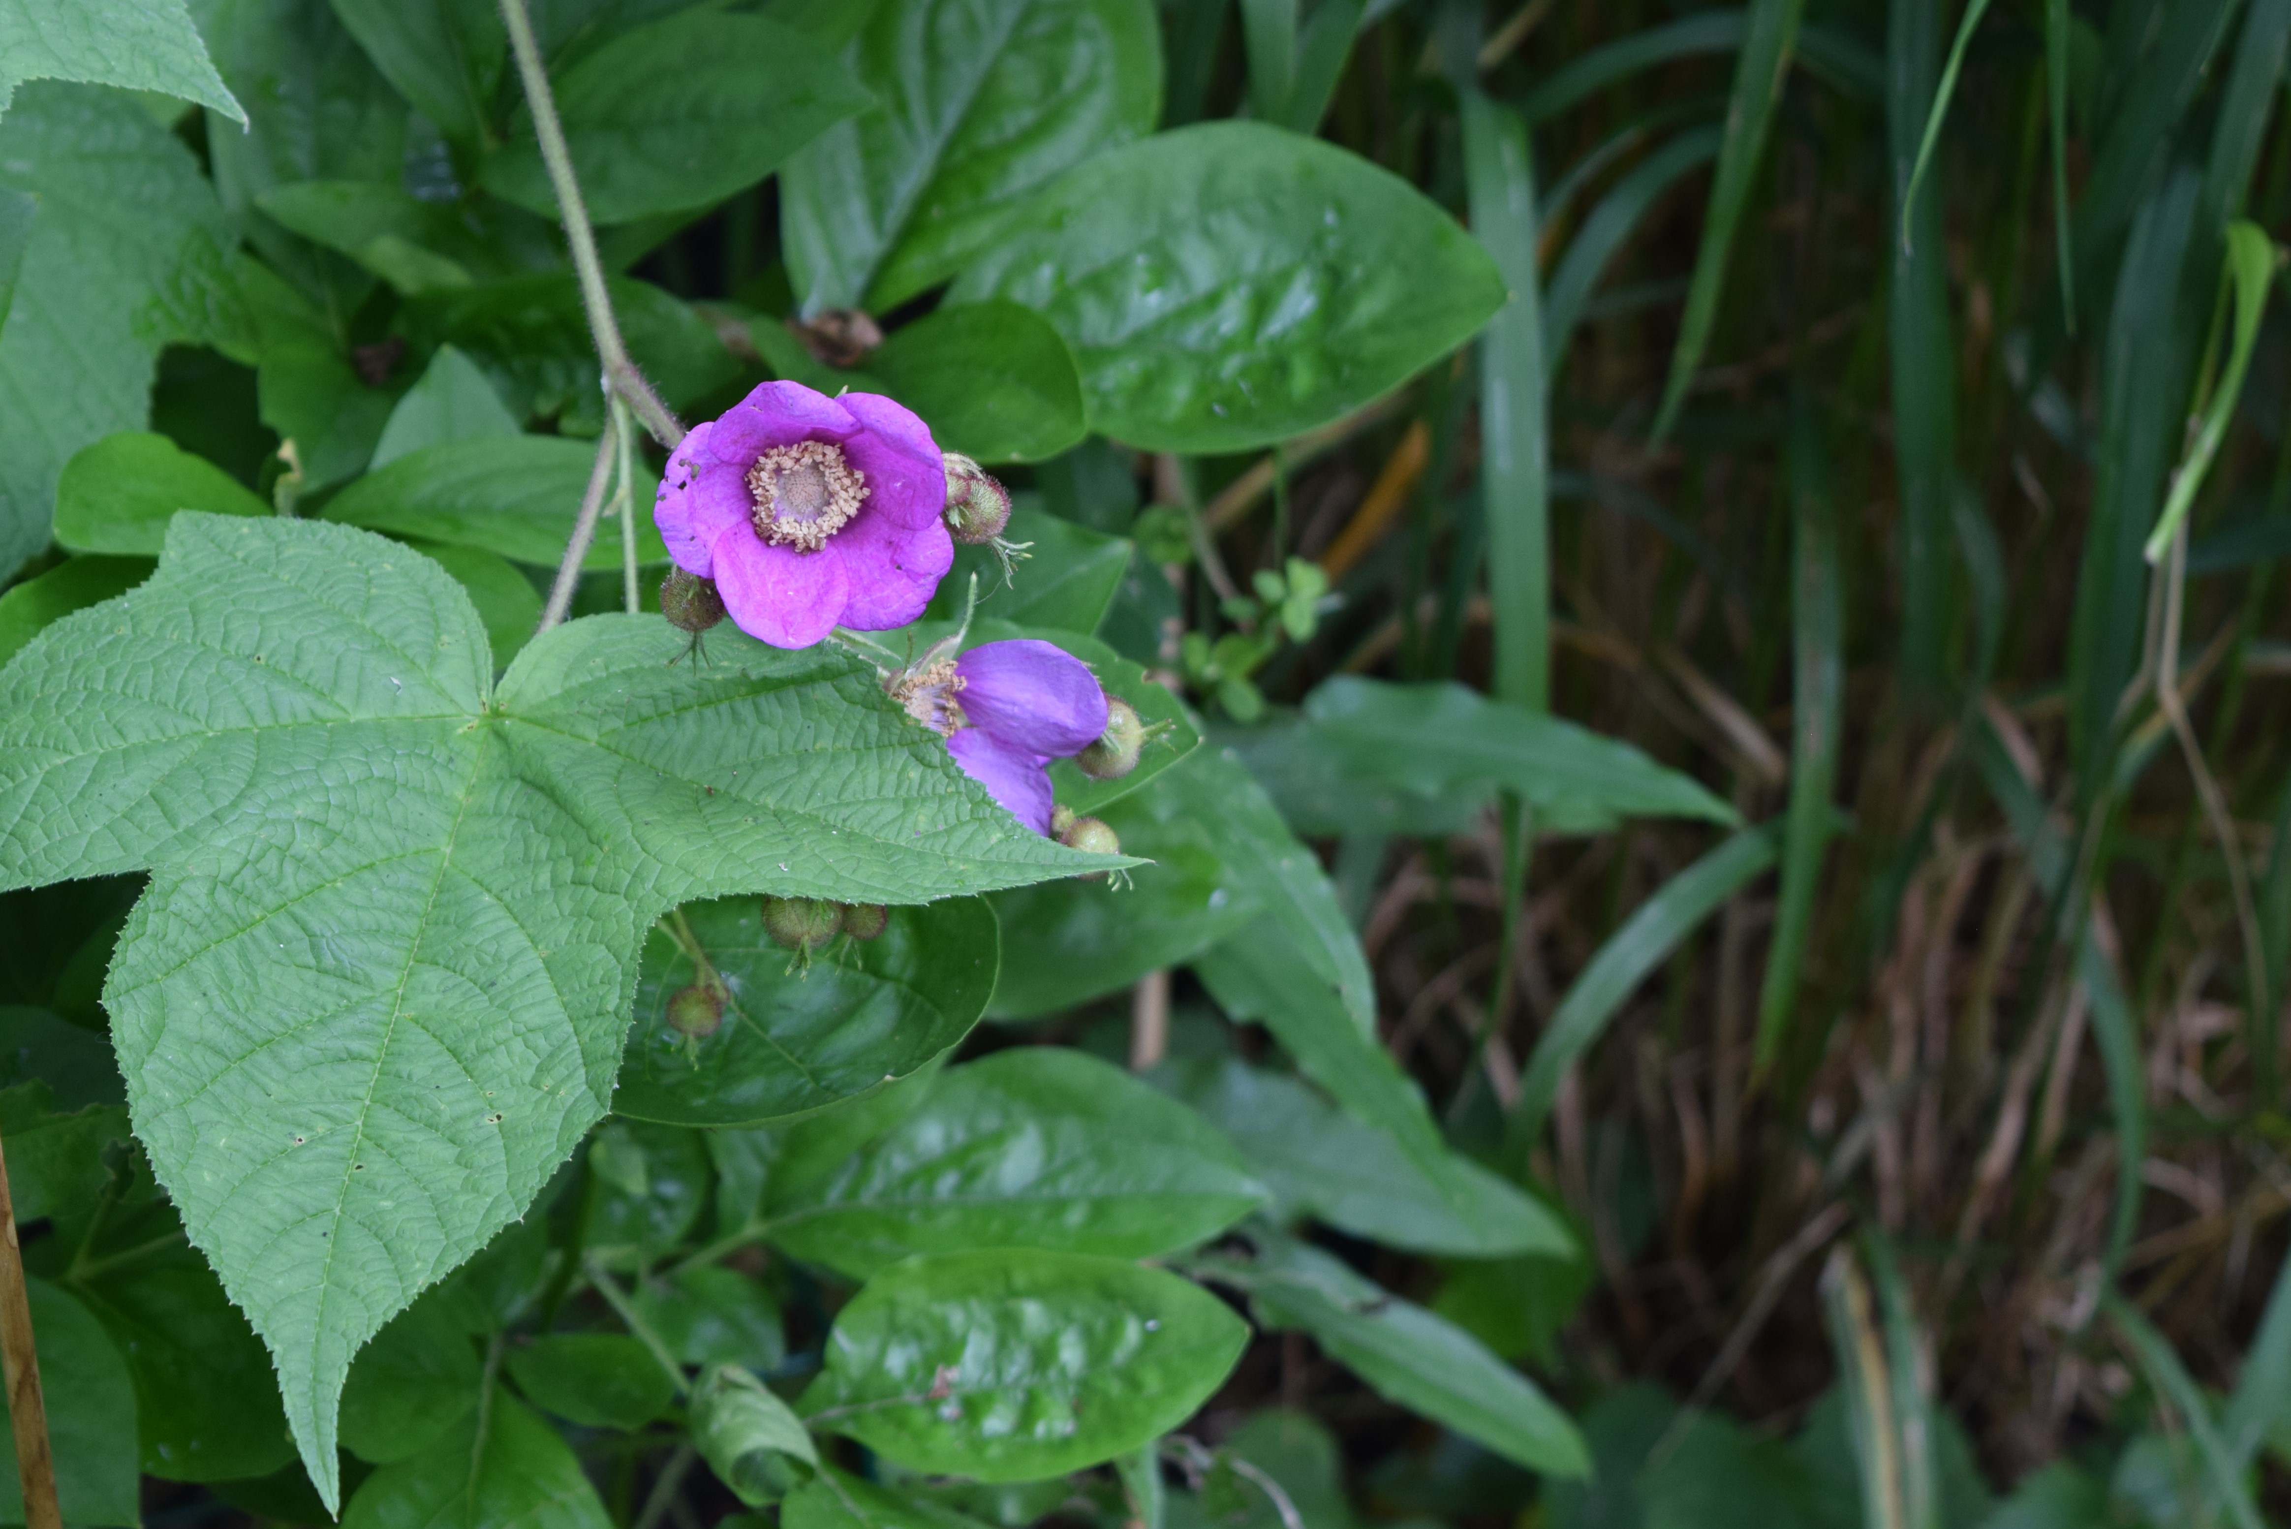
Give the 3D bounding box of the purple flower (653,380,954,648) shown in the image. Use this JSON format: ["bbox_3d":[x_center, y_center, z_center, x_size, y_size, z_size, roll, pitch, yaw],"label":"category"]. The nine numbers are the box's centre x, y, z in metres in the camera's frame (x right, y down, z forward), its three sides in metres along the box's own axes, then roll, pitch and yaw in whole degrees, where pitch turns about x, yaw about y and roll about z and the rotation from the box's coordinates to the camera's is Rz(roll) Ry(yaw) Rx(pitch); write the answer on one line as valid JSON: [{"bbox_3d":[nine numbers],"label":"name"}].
[{"bbox_3d":[-0.049,-0.036,0.755,0.043,0.038,0.020,0,0,-2],"label":"purple flower"}]

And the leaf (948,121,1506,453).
[{"bbox_3d":[0.014,-0.083,0.910,0.096,0.015,0.054,-4,63,-2],"label":"leaf"}]

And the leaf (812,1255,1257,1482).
[{"bbox_3d":[-0.020,0.100,0.870,0.073,0.012,0.036,-9,60,-5],"label":"leaf"}]

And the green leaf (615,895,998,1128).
[{"bbox_3d":[-0.052,0.037,0.800,0.057,0.012,0.039,12,66,6],"label":"green leaf"}]

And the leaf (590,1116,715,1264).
[{"bbox_3d":[-0.093,0.079,0.980,0.026,0.009,0.033,5,53,-3],"label":"leaf"}]

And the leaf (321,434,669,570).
[{"bbox_3d":[-0.108,-0.043,0.880,0.064,0.010,0.027,5,44,5],"label":"leaf"}]

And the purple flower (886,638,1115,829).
[{"bbox_3d":[-0.022,-0.004,0.790,0.031,0.030,0.024,-3,7,30],"label":"purple flower"}]

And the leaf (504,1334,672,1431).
[{"bbox_3d":[-0.102,0.113,0.960,0.033,0.008,0.024,5,47,4],"label":"leaf"}]

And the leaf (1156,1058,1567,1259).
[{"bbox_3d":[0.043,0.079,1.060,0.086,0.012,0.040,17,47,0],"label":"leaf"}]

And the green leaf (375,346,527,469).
[{"bbox_3d":[-0.127,-0.064,0.950,0.032,0.008,0.036,0,56,0],"label":"green leaf"}]

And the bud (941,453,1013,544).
[{"bbox_3d":[-0.025,-0.039,0.765,0.011,0.013,0.011,0,22,0],"label":"bud"}]

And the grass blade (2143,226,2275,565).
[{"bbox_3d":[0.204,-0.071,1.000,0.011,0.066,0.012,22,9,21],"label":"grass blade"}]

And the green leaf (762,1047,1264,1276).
[{"bbox_3d":[-0.023,0.069,0.910,0.086,0.013,0.038,-3,57,-2],"label":"green leaf"}]

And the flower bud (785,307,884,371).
[{"bbox_3d":[-0.057,-0.077,0.950,0.017,0.011,0.014,0,25,0],"label":"flower bud"}]

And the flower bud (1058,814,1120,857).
[{"bbox_3d":[-0.008,0.012,0.820,0.009,0.009,0.009,0,23,0],"label":"flower bud"}]

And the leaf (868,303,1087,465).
[{"bbox_3d":[-0.031,-0.068,0.930,0.046,0.009,0.036,9,53,3],"label":"leaf"}]

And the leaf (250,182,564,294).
[{"bbox_3d":[-0.141,-0.101,1.000,0.060,0.010,0.029,5,50,8],"label":"leaf"}]

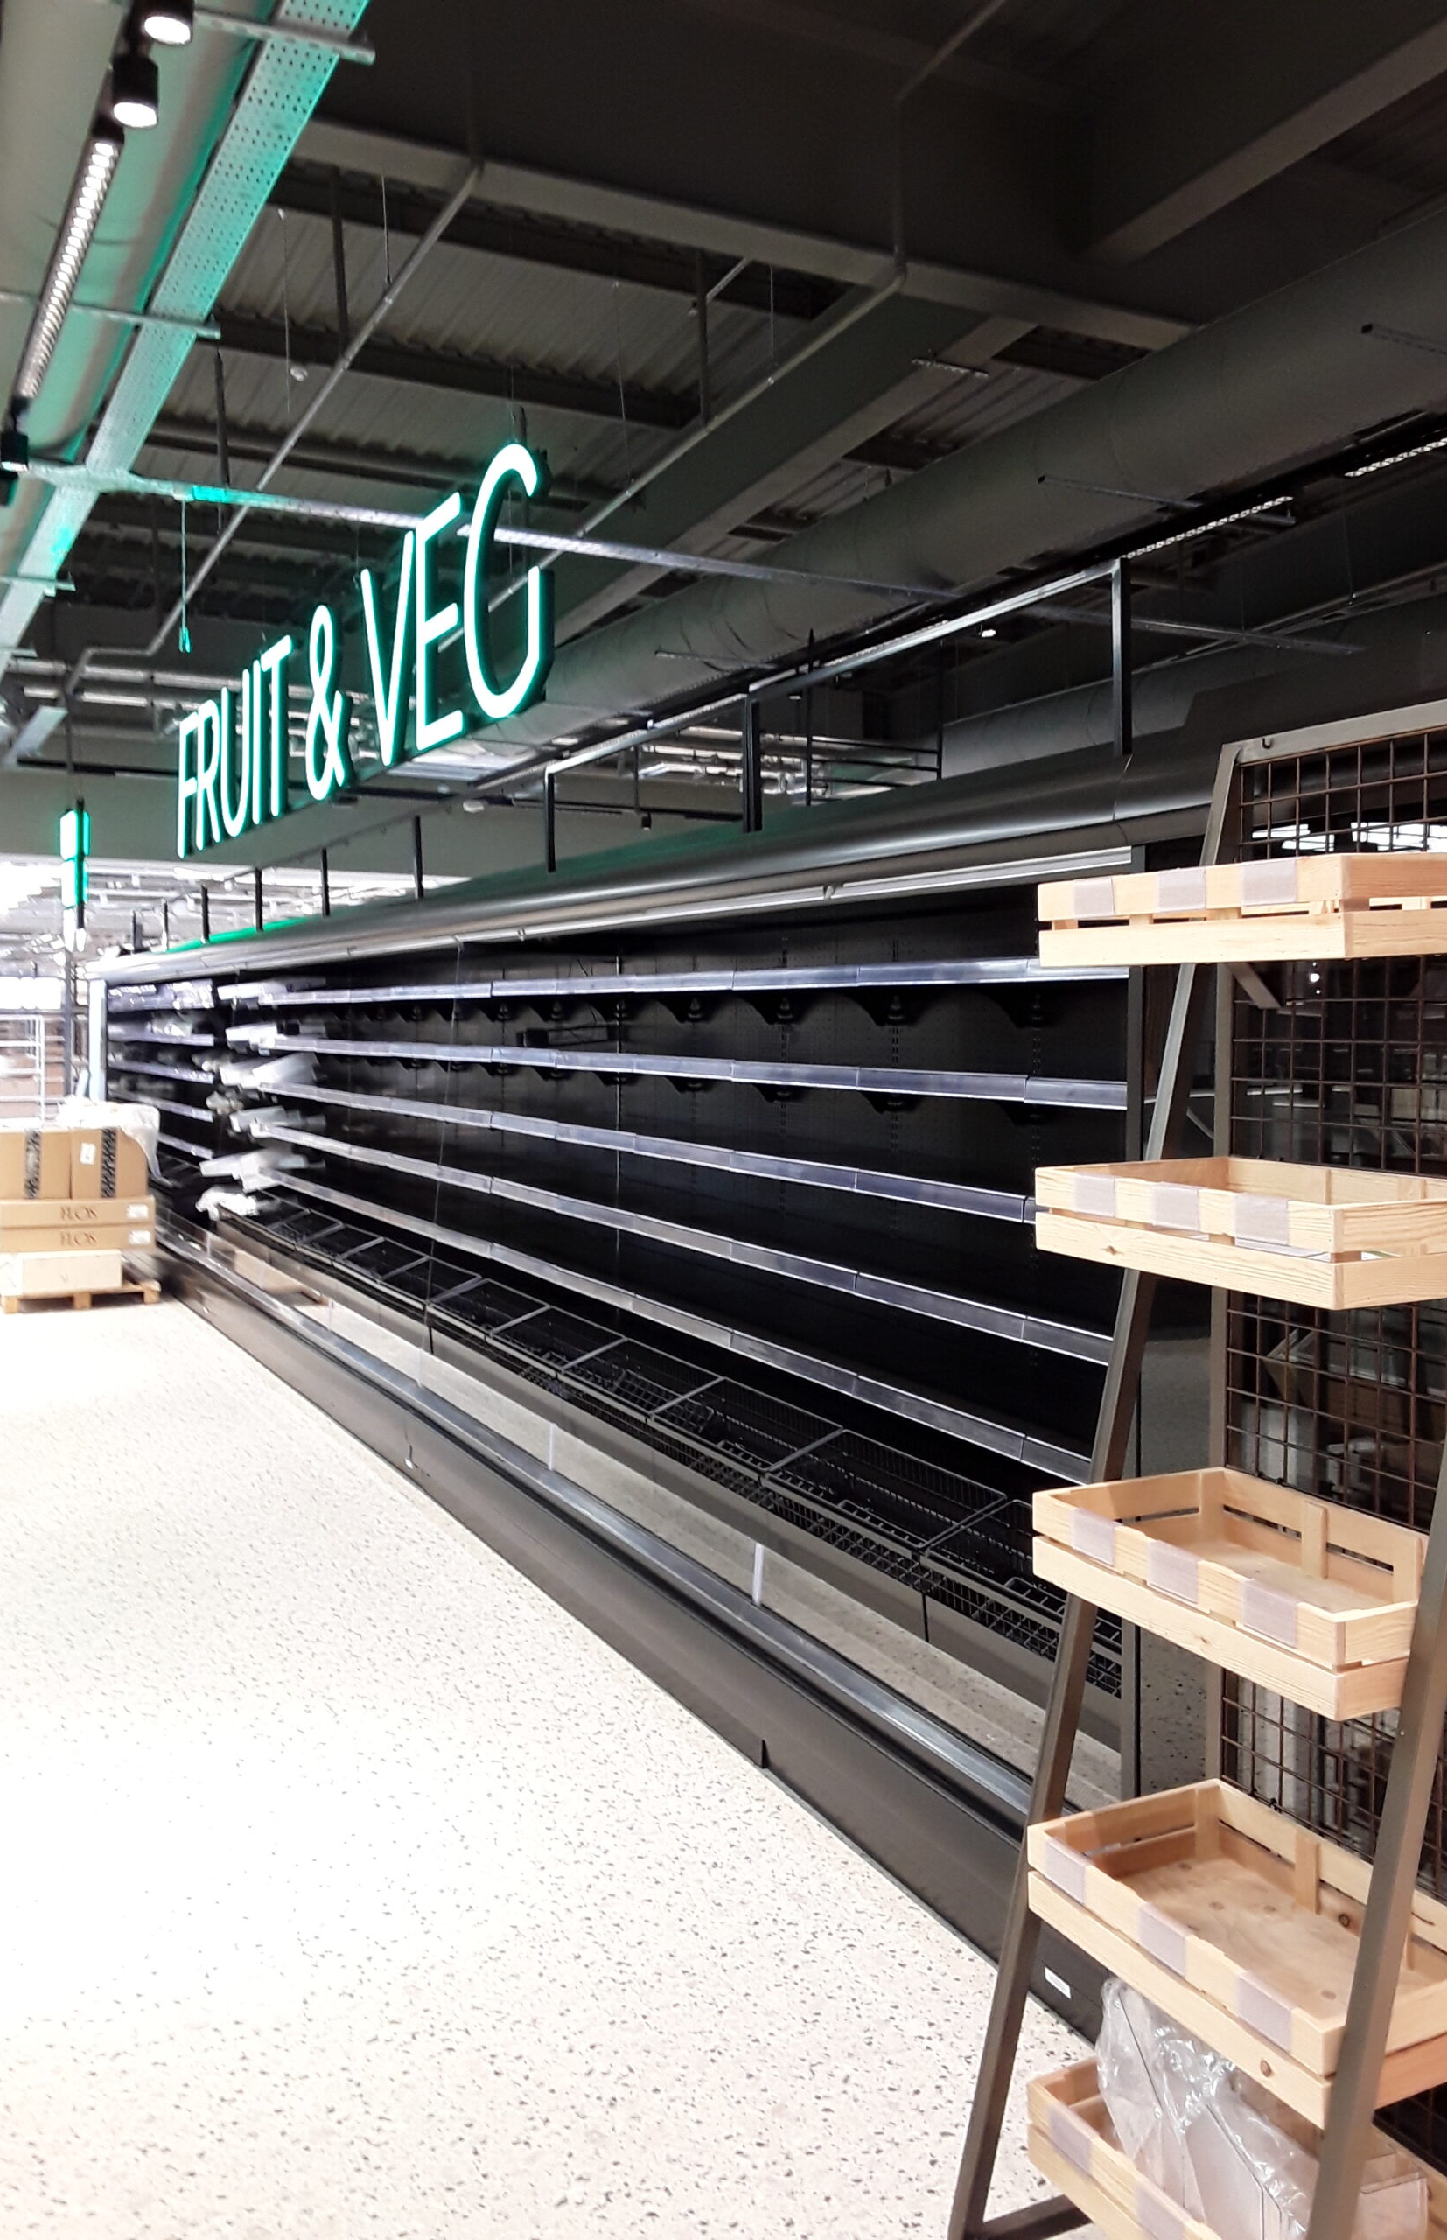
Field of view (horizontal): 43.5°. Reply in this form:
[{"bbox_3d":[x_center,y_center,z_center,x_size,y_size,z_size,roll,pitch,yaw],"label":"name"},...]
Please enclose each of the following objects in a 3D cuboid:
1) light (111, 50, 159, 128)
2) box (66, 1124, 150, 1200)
[{"bbox_3d":[-1.244,-2.188,3.831,0.092,0.137,0.092,-1,3,-26],"label":"light"},{"bbox_3d":[-3.506,0.230,10.263,0.386,0.383,0.460,-1,3,-27],"label":"box"}]

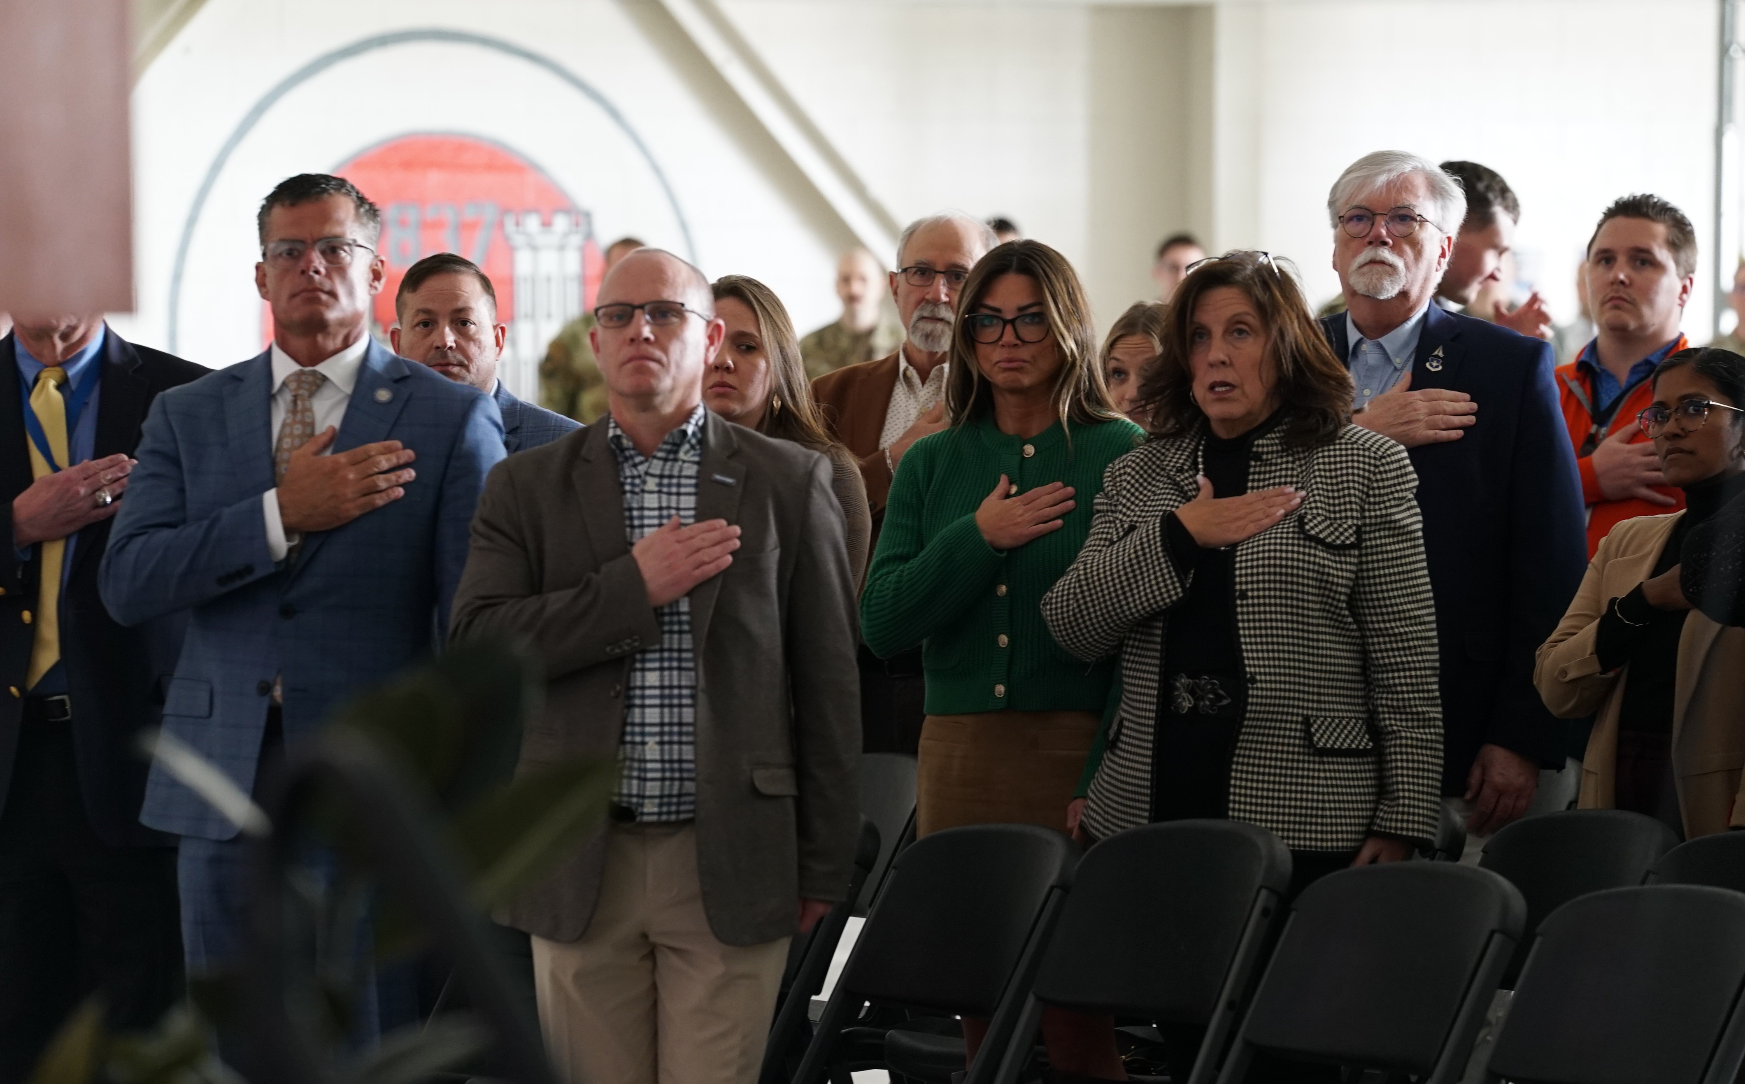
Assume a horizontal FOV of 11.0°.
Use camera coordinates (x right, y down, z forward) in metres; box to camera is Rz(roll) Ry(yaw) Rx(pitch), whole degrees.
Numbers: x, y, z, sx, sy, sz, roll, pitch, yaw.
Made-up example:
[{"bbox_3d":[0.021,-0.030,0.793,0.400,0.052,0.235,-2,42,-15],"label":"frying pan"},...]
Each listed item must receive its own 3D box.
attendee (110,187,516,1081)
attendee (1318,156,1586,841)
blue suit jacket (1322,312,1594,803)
[{"bbox_3d":[-0.861,0.331,13.650,0.610,1.771,0.380,1,2,24],"label":"attendee"},{"bbox_3d":[0.865,0.286,14.650,0.610,1.838,0.390,1,2,24],"label":"attendee"},{"bbox_3d":[0.865,0.008,14.650,0.600,0.799,0.360,1,2,24],"label":"blue suit jacket"}]

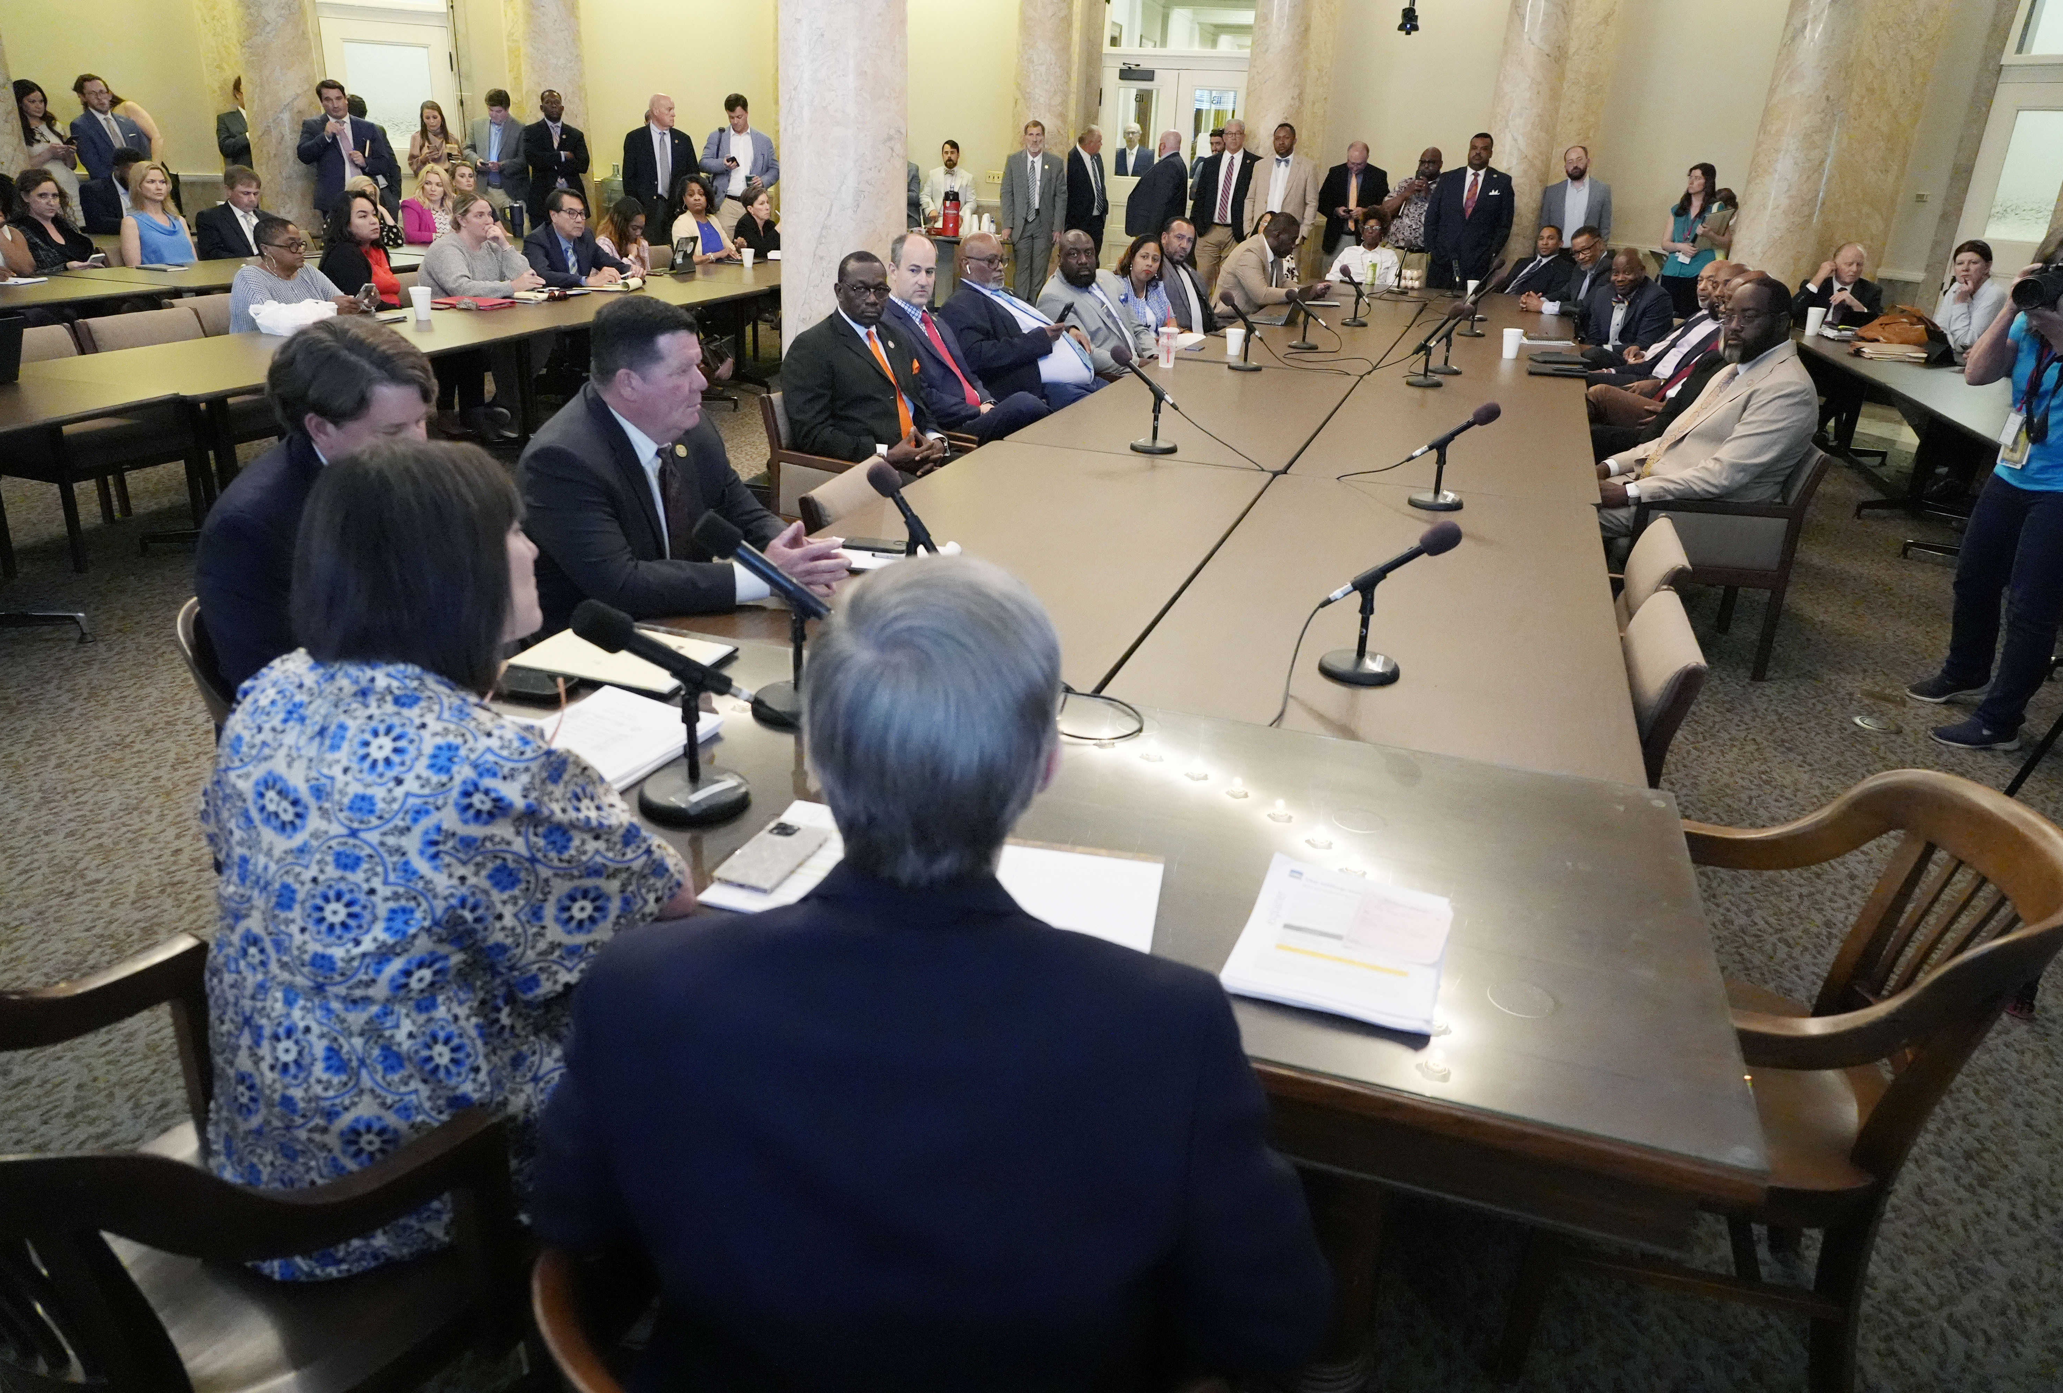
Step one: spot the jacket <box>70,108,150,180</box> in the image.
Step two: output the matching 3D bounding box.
[{"bbox_3d":[-6.622,-3.884,10.100,0.530,0.710,0.330,-16,28,-40],"label":"jacket"}]

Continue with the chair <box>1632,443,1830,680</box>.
[{"bbox_3d":[2.304,-0.555,4.919,0.600,0.800,0.600,6,22,10],"label":"chair"}]

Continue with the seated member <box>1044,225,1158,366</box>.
[{"bbox_3d":[0.367,-1.387,6.166,0.800,1.260,0.600,16,25,30],"label":"seated member"}]

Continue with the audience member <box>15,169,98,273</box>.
[{"bbox_3d":[-5.406,-2.355,7.995,0.800,1.243,0.500,14,24,27],"label":"audience member"}]

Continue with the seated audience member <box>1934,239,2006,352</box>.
[{"bbox_3d":[5.604,-2.156,8.697,0.780,1.318,0.550,-6,23,-21],"label":"seated audience member"}]

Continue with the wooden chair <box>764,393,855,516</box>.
[{"bbox_3d":[-0.491,-0.622,4.792,0.600,0.800,0.600,13,24,24],"label":"wooden chair"}]

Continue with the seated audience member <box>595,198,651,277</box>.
[{"bbox_3d":[-2.417,-2.580,8.952,0.800,1.176,0.500,12,24,22],"label":"seated audience member"}]

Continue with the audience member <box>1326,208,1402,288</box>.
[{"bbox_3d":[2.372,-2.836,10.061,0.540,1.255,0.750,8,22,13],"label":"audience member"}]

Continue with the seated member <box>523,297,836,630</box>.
[{"bbox_3d":[-0.592,-0.092,2.721,0.780,1.305,0.620,10,23,19],"label":"seated member"}]

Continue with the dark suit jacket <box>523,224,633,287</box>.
[{"bbox_3d":[-2.575,-2.371,8.002,0.500,0.620,0.560,11,23,20],"label":"dark suit jacket"}]

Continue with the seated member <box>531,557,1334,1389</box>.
[{"bbox_3d":[-0.080,0.442,1.419,0.600,1.310,0.780,4,22,3],"label":"seated member"}]

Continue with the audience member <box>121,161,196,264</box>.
[{"bbox_3d":[-5.014,-2.513,8.366,0.800,1.301,0.480,13,23,23],"label":"audience member"}]

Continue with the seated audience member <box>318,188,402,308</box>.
[{"bbox_3d":[-3.210,-1.919,7.128,0.820,1.261,0.500,10,22,17],"label":"seated audience member"}]

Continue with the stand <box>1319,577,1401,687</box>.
[{"bbox_3d":[0.611,-0.134,2.534,0.152,0.175,0.152,6,22,9],"label":"stand"}]

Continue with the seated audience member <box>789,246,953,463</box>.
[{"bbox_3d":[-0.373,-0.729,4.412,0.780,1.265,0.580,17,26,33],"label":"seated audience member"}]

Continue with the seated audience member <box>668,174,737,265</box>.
[{"bbox_3d":[-2.338,-3.017,9.980,0.800,1.334,0.550,21,28,39],"label":"seated audience member"}]

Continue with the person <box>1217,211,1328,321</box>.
[{"bbox_3d":[1.537,-2.435,8.986,0.900,1.294,0.620,13,24,25],"label":"person"}]

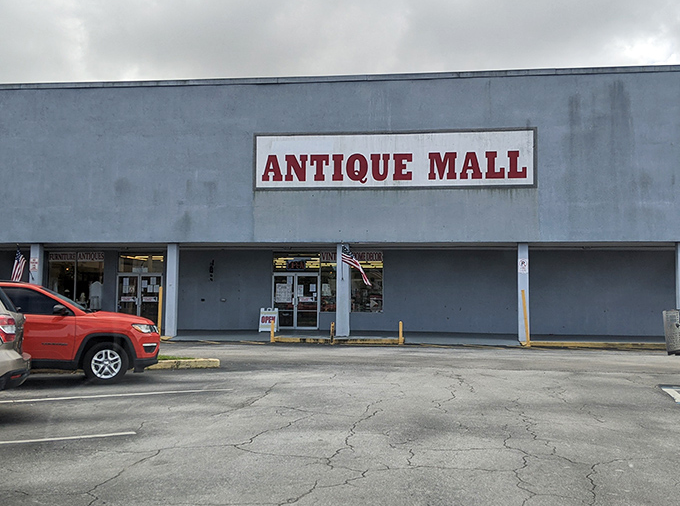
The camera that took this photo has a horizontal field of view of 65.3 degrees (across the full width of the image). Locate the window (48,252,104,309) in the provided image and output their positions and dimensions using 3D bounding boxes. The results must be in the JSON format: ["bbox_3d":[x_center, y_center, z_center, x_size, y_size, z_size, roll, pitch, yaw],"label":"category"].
[{"bbox_3d":[-10.565,1.148,21.345,2.339,2.327,0.120,0,-4,5],"label":"window"}]

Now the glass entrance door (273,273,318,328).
[{"bbox_3d":[-1.692,1.875,20.509,1.827,2.153,0.100,0,-4,5],"label":"glass entrance door"}]

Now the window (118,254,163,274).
[{"bbox_3d":[-7.905,0.442,21.159,1.885,0.722,0.100,0,-4,5],"label":"window"}]

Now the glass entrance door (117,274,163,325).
[{"bbox_3d":[-7.932,1.924,21.051,1.900,2.171,0.100,0,-4,5],"label":"glass entrance door"}]

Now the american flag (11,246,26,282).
[{"bbox_3d":[-10.878,0.491,17.963,0.420,1.420,0.520,0,-4,5],"label":"american flag"}]

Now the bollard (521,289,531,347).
[{"bbox_3d":[5.922,2.076,16.879,0.105,1.784,0.105,-4,-5,5],"label":"bollard"}]

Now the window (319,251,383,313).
[{"bbox_3d":[0.467,1.107,20.383,2.429,2.352,0.120,0,-4,5],"label":"window"}]

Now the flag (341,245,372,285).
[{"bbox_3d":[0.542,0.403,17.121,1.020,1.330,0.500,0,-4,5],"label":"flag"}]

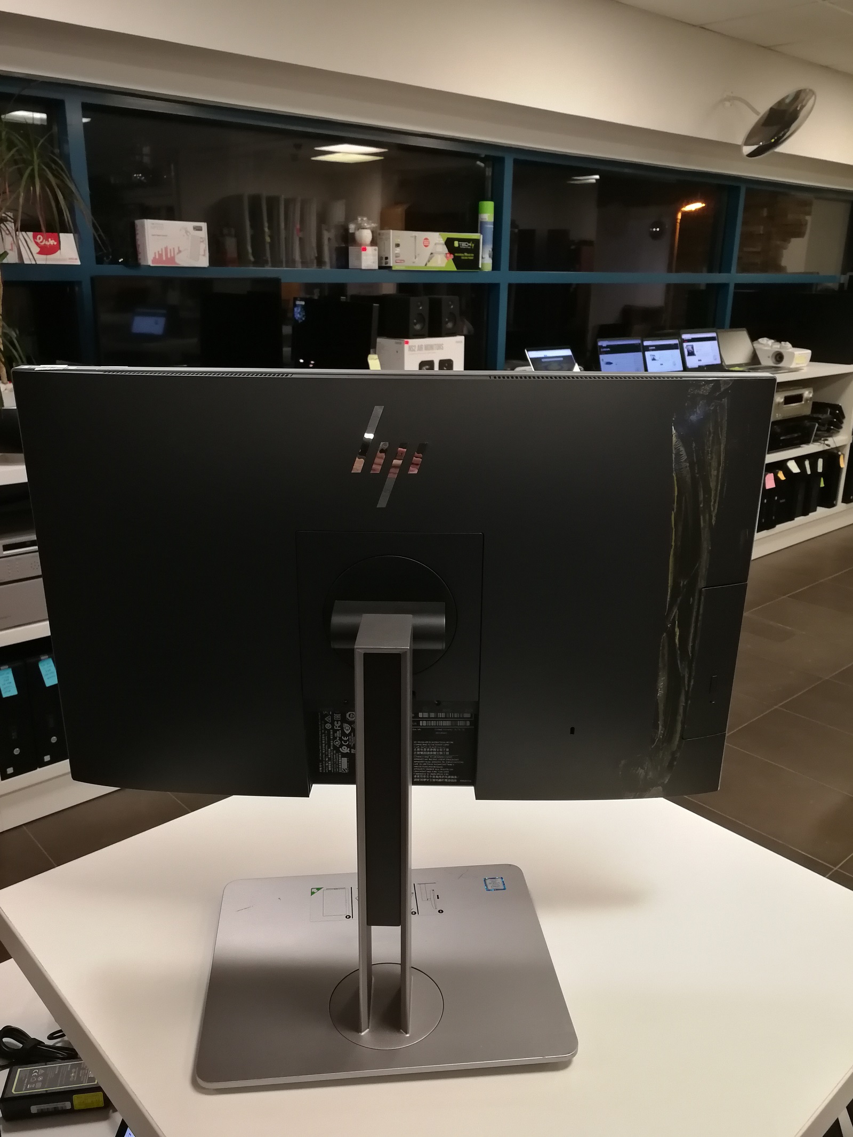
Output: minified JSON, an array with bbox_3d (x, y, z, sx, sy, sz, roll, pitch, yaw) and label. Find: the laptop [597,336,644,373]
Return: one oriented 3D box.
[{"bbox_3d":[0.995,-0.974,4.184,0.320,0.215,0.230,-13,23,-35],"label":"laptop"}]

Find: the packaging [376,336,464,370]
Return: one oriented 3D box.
[{"bbox_3d":[-0.033,-0.768,3.454,0.315,0.262,0.190,-16,25,-41],"label":"packaging"}]

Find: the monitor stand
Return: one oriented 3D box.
[{"bbox_3d":[-0.034,0.180,0.696,0.284,0.326,0.221,-1,19,-6],"label":"monitor stand"}]

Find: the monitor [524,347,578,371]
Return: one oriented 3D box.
[{"bbox_3d":[0.648,-0.875,3.922,0.297,0.188,0.312,-14,23,-37],"label":"monitor"}]

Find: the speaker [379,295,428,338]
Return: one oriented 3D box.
[{"bbox_3d":[-0.080,-0.961,3.378,0.094,0.147,0.154,-16,26,-41],"label":"speaker"}]

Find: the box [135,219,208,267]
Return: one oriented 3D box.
[{"bbox_3d":[-0.850,-1.089,2.980,0.210,0.141,0.081,-14,23,-37],"label":"box"}]

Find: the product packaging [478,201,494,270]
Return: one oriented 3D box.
[{"bbox_3d":[0.250,-1.398,3.739,0.063,0.274,0.063,1,19,0],"label":"product packaging"}]

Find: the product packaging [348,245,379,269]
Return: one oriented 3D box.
[{"bbox_3d":[-0.247,-1.221,3.491,0.078,0.082,0.084,-14,24,-38],"label":"product packaging"}]

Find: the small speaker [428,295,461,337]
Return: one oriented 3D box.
[{"bbox_3d":[0.041,-0.991,3.477,0.092,0.148,0.154,-16,26,-41],"label":"small speaker"}]

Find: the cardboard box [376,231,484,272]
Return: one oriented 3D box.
[{"bbox_3d":[0.016,-1.258,3.519,0.426,0.141,0.097,-12,23,-33],"label":"cardboard box"}]

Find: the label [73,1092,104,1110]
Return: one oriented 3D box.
[{"bbox_3d":[-0.370,0.585,0.973,0.030,0.020,0.002,-2,19,-9],"label":"label"}]

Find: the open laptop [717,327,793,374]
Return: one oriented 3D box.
[{"bbox_3d":[1.822,-1.198,4.889,0.340,0.212,0.355,-15,24,-39],"label":"open laptop"}]

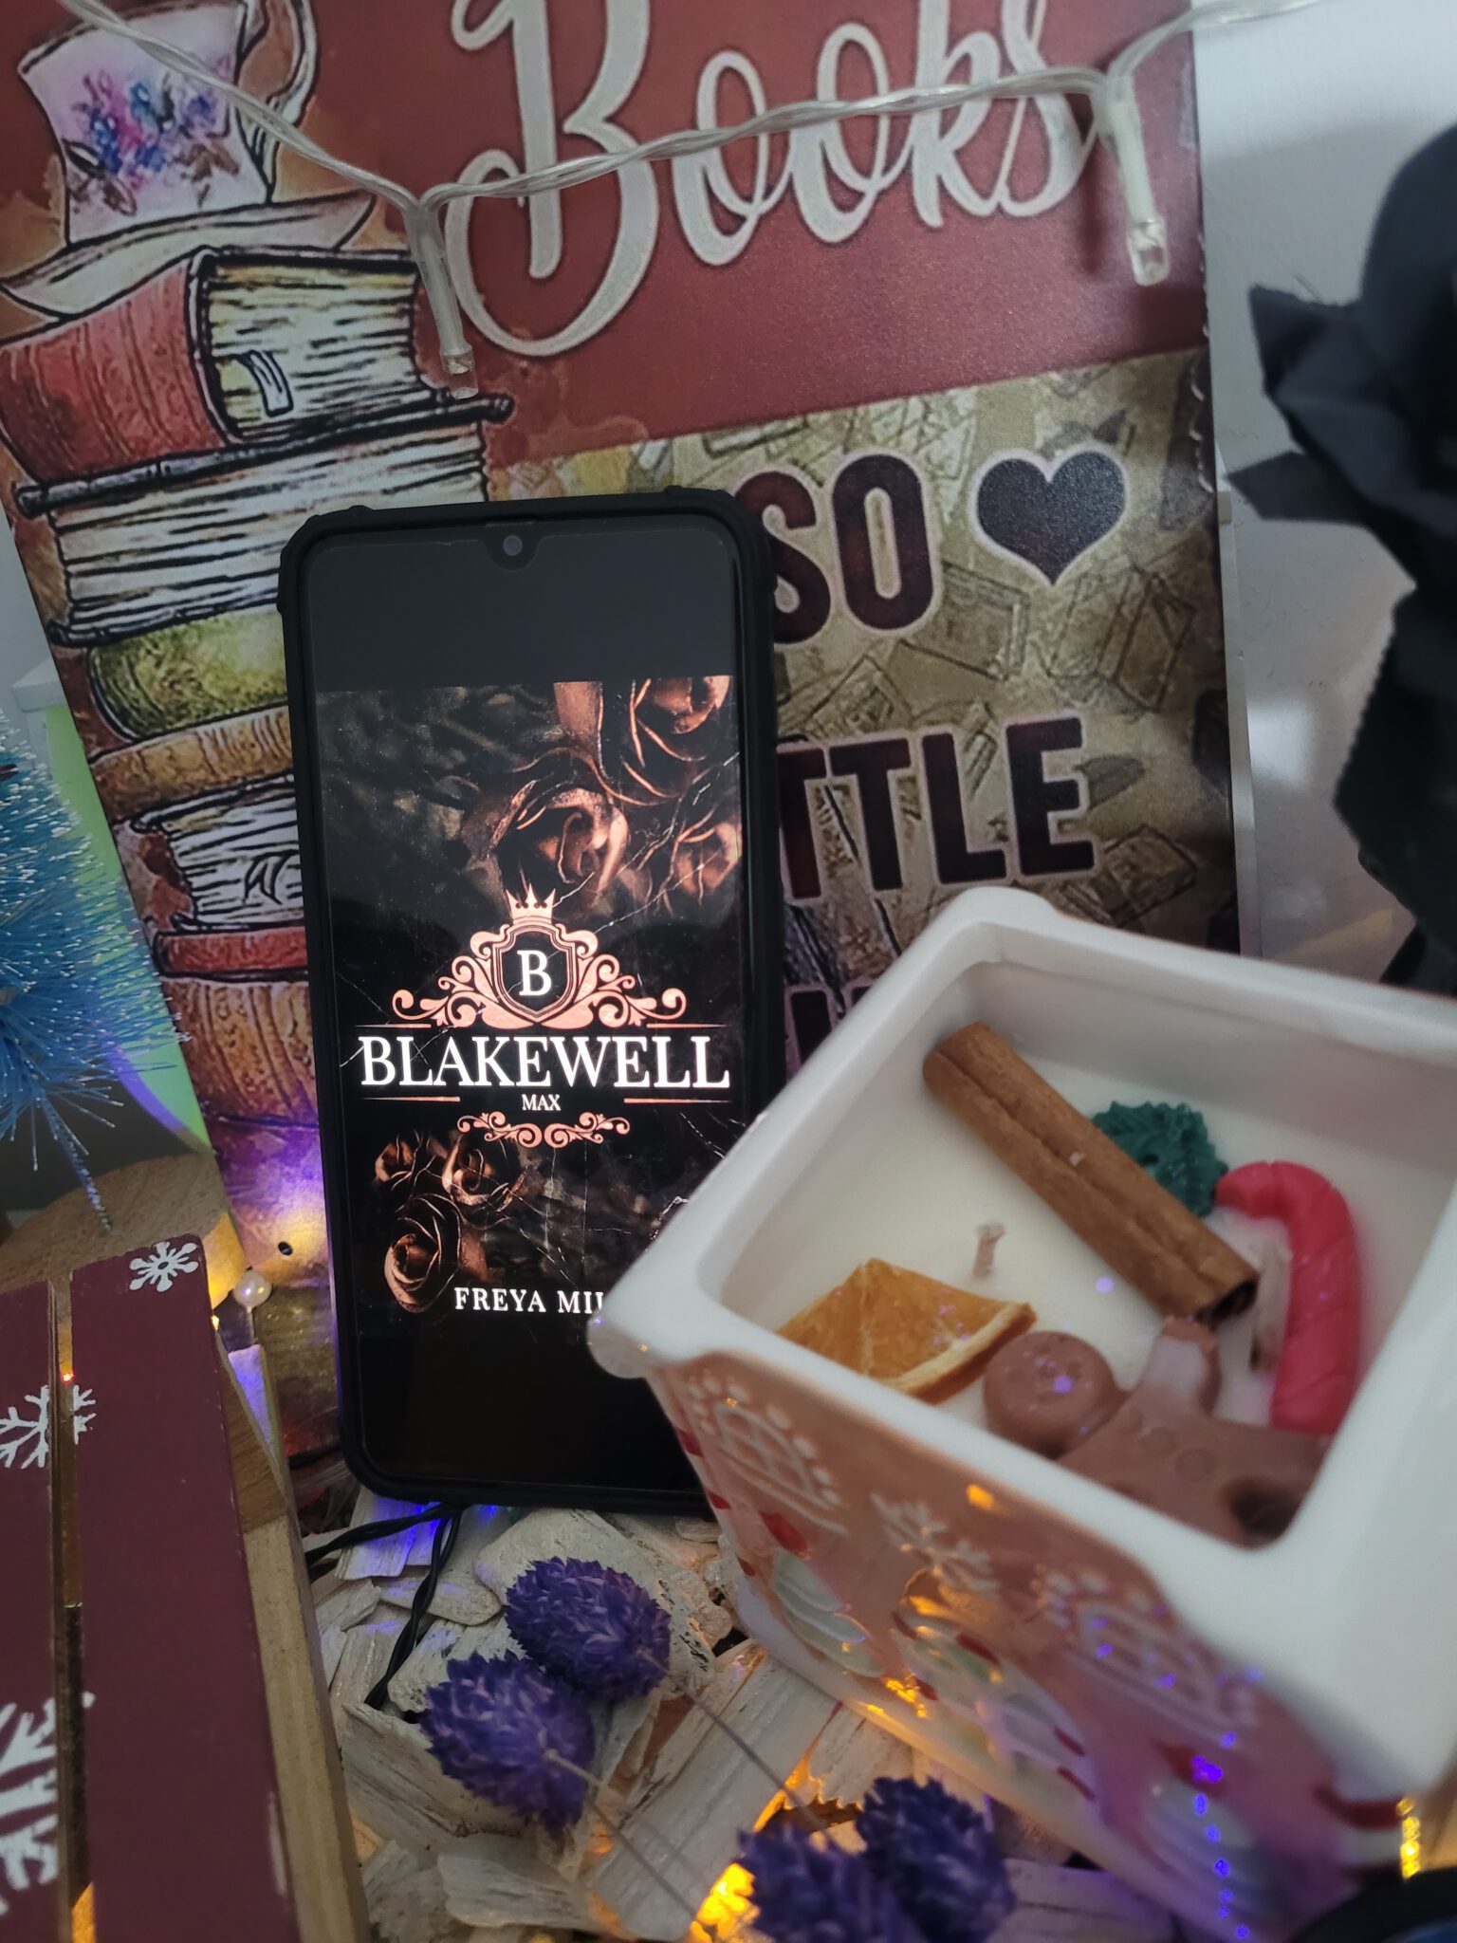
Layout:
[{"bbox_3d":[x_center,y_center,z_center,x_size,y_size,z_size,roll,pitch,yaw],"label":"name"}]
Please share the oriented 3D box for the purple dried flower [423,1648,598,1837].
[{"bbox_3d":[-0.032,0.113,0.214,0.027,0.022,0.022,9,39,40],"label":"purple dried flower"}]

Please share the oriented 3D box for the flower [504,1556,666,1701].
[{"bbox_3d":[-0.022,0.102,0.227,0.027,0.021,0.021,25,49,37],"label":"flower"}]

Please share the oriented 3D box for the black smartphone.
[{"bbox_3d":[-0.029,0.009,0.245,0.080,0.167,0.012,0,8,9],"label":"black smartphone"}]

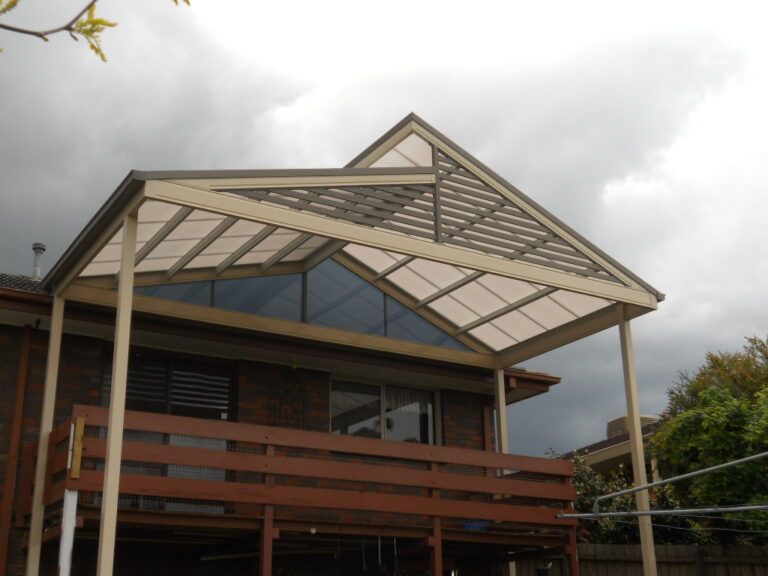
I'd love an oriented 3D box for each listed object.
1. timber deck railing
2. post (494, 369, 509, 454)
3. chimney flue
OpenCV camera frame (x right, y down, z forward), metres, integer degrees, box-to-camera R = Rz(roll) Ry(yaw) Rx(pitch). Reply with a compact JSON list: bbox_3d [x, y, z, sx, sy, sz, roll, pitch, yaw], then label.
[{"bbox_3d":[-0.901,2.512,12.425,6.470,0.990,2.390,11,-23,-29],"label":"timber deck railing"},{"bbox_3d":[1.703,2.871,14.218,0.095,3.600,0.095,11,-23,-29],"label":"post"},{"bbox_3d":[-5.123,-0.385,15.120,0.195,0.610,0.195,11,-23,-29],"label":"chimney flue"}]

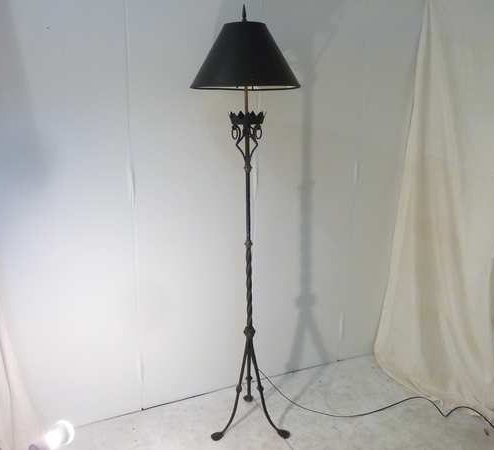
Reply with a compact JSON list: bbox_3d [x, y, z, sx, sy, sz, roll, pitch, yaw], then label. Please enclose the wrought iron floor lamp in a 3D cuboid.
[{"bbox_3d":[0.008,0.067,1.803,0.413,1.780,0.413,-1,15,0],"label":"wrought iron floor lamp"}]

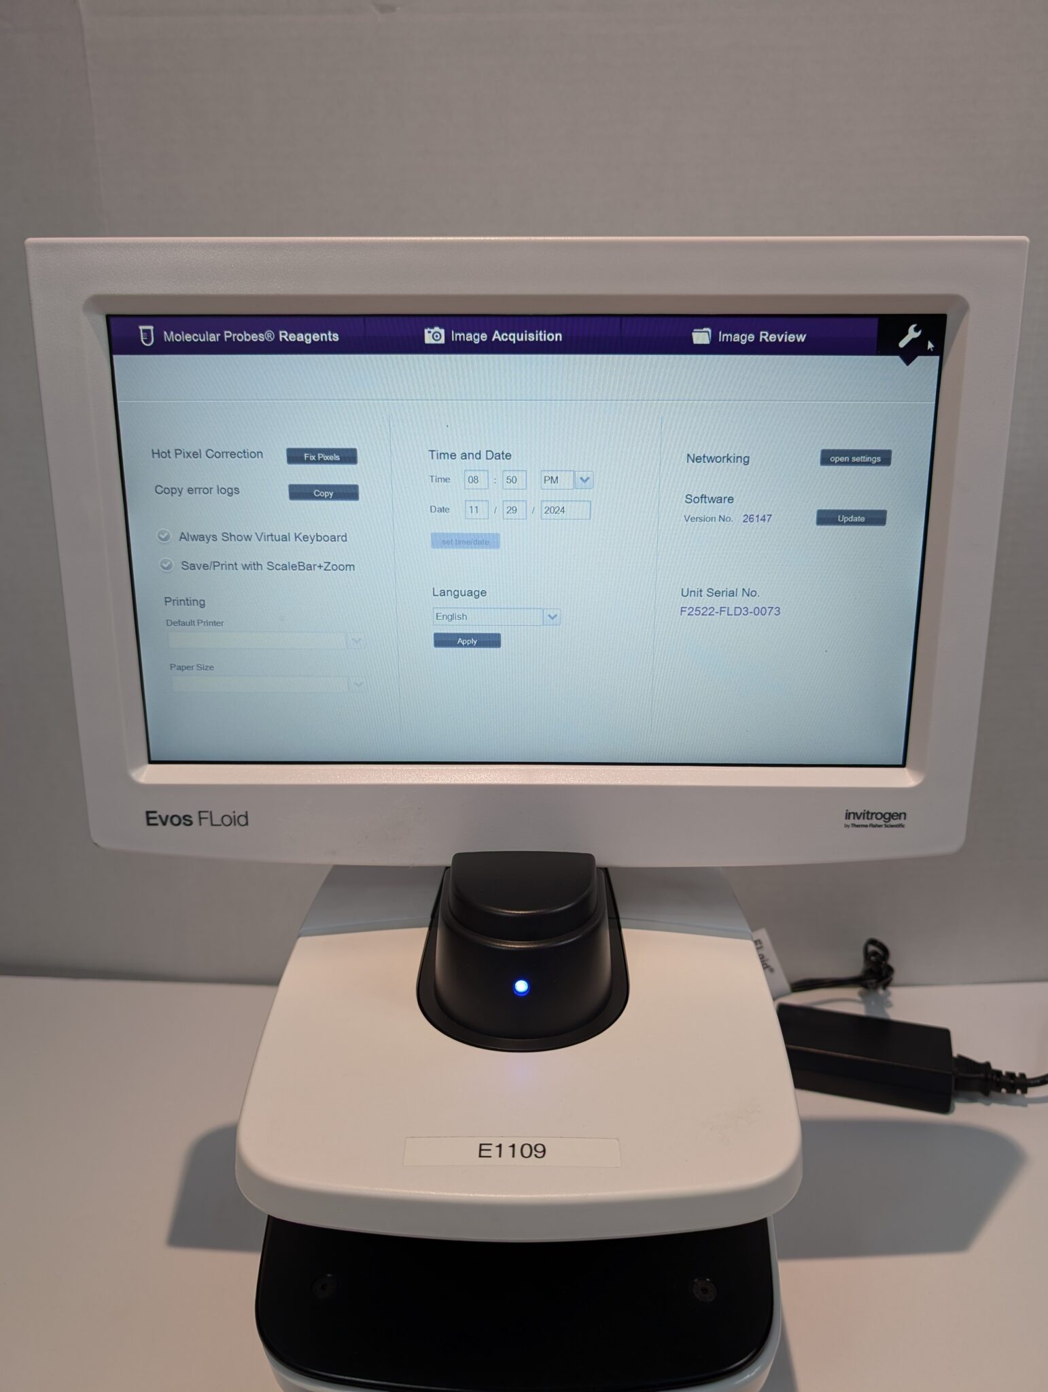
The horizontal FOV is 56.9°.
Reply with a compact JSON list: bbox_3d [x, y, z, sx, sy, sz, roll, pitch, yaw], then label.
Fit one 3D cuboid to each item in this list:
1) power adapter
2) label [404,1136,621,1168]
[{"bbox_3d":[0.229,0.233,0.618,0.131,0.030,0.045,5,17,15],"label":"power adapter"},{"bbox_3d":[-0.004,0.160,0.339,0.075,0.001,0.012,0,23,0],"label":"label"}]

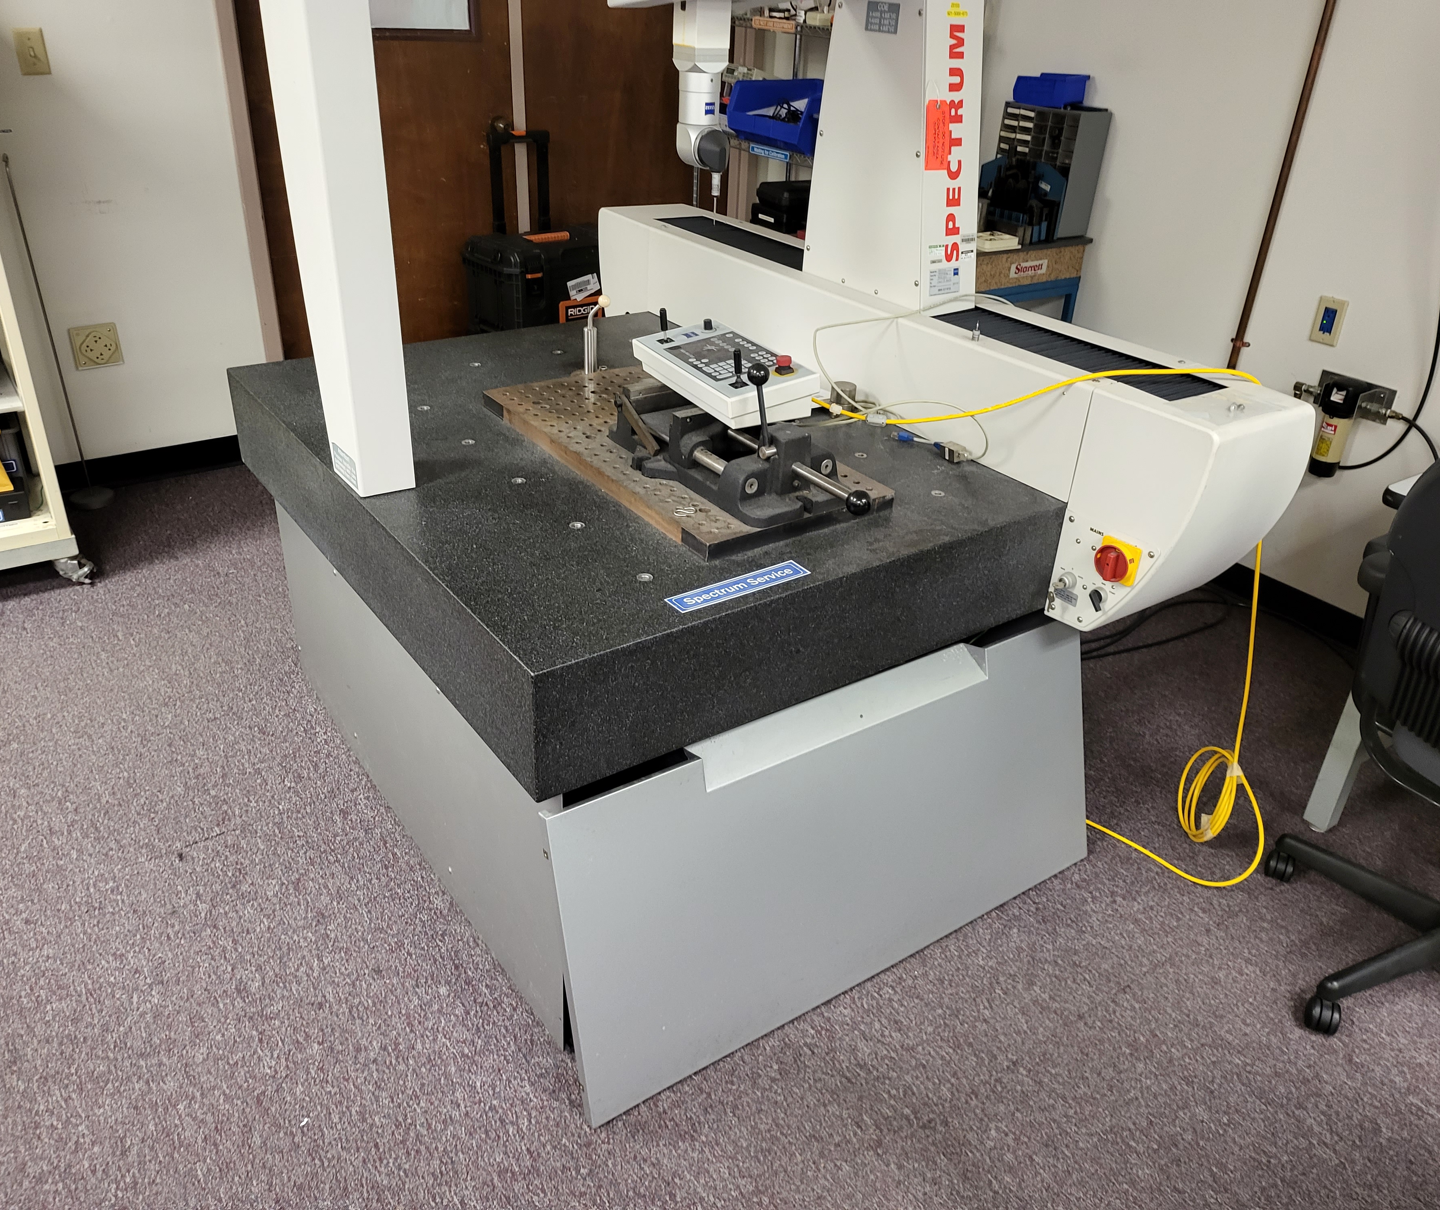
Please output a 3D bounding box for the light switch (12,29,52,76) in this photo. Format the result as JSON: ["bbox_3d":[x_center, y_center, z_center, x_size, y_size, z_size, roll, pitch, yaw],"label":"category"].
[{"bbox_3d":[-1.786,-1.438,2.909,0.069,0.114,0.016,-17,36,-32],"label":"light switch"}]

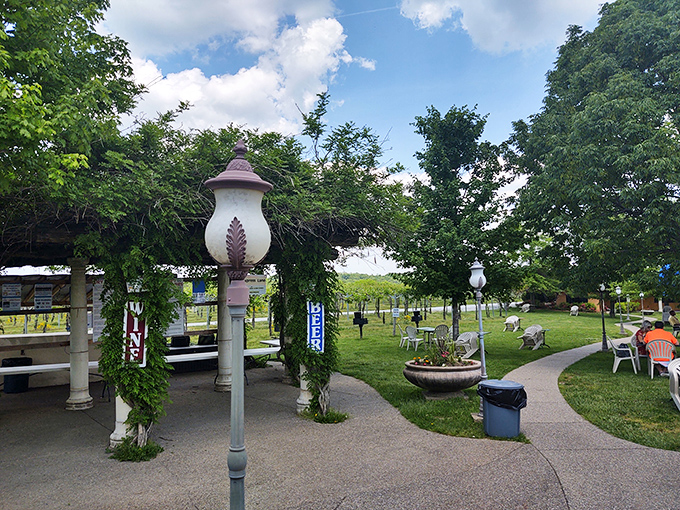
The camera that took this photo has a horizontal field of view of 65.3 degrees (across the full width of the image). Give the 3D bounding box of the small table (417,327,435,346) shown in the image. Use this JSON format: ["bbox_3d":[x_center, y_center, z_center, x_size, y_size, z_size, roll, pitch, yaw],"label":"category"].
[{"bbox_3d":[3.410,3.175,20.370,0.860,0.670,0.860,0,-5,0],"label":"small table"}]

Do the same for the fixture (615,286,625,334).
[{"bbox_3d":[13.548,2.693,25.600,0.320,2.250,0.320,-2,-6,0],"label":"fixture"}]

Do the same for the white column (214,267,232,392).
[{"bbox_3d":[-2.360,1.482,11.000,0.460,2.600,0.460,2,-7,-34],"label":"white column"}]

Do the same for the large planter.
[{"bbox_3d":[1.884,2.192,9.655,1.460,0.500,1.460,0,-5,0],"label":"large planter"}]

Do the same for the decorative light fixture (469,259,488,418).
[{"bbox_3d":[2.060,1.198,7.807,0.270,2.317,0.270,0,-5,0],"label":"decorative light fixture"}]

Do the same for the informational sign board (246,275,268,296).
[{"bbox_3d":[-2.010,0.714,12.500,0.580,0.460,0.040,2,-6,-30],"label":"informational sign board"}]

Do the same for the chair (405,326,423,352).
[{"bbox_3d":[2.710,2.968,19.103,0.620,0.860,0.580,5,-7,-45],"label":"chair"}]

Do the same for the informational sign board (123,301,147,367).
[{"bbox_3d":[-2.344,0.898,6.050,0.260,0.770,0.040,3,-6,-30],"label":"informational sign board"}]

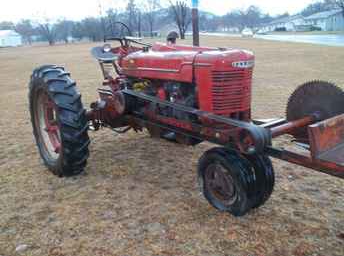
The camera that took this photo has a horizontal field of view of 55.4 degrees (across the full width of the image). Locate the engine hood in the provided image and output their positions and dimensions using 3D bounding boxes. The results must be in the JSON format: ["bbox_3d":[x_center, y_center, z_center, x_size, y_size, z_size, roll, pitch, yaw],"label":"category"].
[{"bbox_3d":[0.052,-0.757,3.731,0.490,0.390,1.970,-13,18,-35],"label":"engine hood"}]

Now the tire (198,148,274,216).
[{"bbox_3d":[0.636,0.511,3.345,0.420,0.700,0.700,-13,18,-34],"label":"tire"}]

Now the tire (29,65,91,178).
[{"bbox_3d":[-1.553,-0.082,4.419,0.330,1.500,1.500,-13,18,-35],"label":"tire"}]

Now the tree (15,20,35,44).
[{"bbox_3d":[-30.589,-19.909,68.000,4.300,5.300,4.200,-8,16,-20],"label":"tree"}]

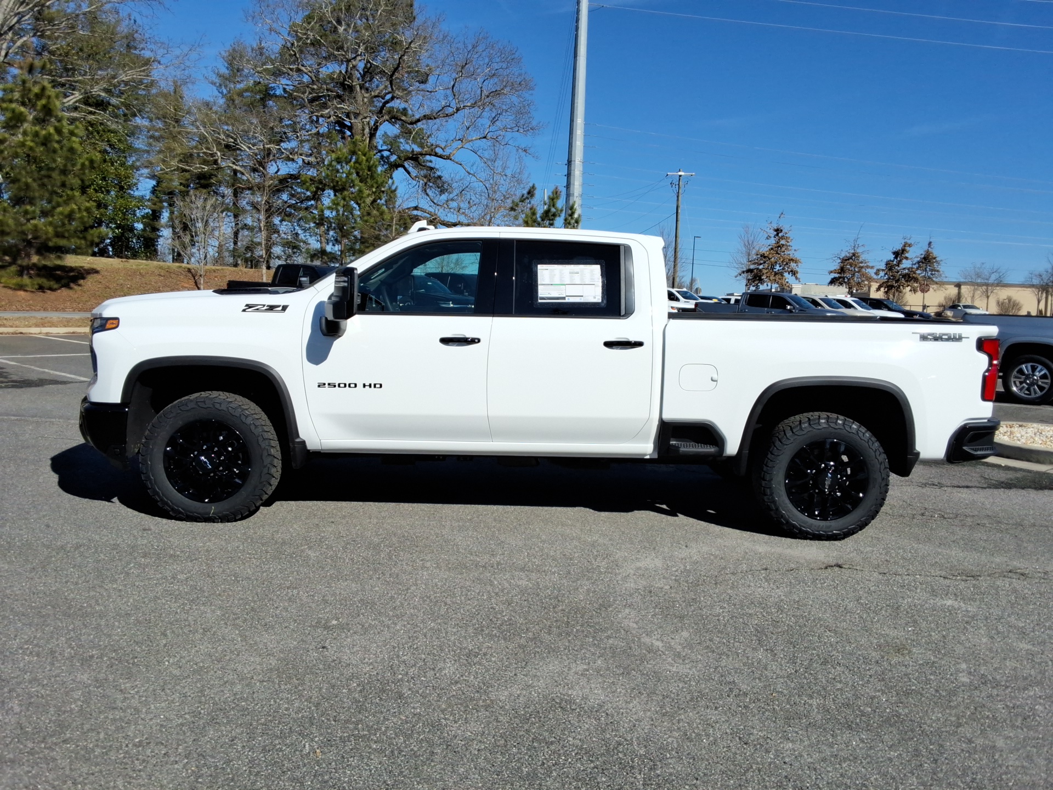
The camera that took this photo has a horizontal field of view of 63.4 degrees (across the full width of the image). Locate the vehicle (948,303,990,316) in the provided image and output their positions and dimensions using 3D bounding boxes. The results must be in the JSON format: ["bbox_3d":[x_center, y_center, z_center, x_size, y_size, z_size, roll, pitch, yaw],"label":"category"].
[{"bbox_3d":[37.099,-7.023,72.000,1.850,1.430,4.750,1,7,-5],"label":"vehicle"}]

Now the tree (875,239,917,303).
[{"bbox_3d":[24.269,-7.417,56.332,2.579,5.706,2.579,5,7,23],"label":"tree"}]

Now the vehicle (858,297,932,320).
[{"bbox_3d":[15.732,-3.371,38.302,5.750,1.900,2.030,8,9,42],"label":"vehicle"}]

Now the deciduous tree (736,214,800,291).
[{"bbox_3d":[13.084,-6.597,46.000,3.400,6.310,3.400,2,7,0],"label":"deciduous tree"}]

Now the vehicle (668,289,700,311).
[{"bbox_3d":[6.736,-4.029,40.519,6.300,2.040,2.080,8,9,40],"label":"vehicle"}]

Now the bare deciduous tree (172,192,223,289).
[{"bbox_3d":[-15.859,-7.326,41.000,2.500,5.030,2.500,2,7,0],"label":"bare deciduous tree"}]

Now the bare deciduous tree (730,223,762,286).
[{"bbox_3d":[16.383,-9.345,64.416,2.334,7.138,2.334,4,7,14],"label":"bare deciduous tree"}]

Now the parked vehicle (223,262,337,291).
[{"bbox_3d":[-5.891,-2.613,23.804,6.200,2.000,2.100,8,9,39],"label":"parked vehicle"}]

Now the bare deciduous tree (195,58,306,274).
[{"bbox_3d":[-14.942,-11.998,45.721,5.576,12.387,5.576,0,7,-18],"label":"bare deciduous tree"}]

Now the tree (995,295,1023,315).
[{"bbox_3d":[45.317,-8.276,80.130,2.218,2.241,2.218,6,8,29],"label":"tree"}]

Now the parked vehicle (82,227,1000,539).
[{"bbox_3d":[0.108,-0.215,6.457,6.350,2.040,2.150,2,7,-2],"label":"parked vehicle"}]

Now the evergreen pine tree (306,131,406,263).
[{"bbox_3d":[-9.374,-10.304,47.000,5.200,8.130,5.200,2,7,0],"label":"evergreen pine tree"}]

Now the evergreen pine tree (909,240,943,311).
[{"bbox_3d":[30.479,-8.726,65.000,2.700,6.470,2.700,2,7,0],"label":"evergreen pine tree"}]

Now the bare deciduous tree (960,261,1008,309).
[{"bbox_3d":[42.998,-9.697,80.000,4.200,5.560,4.200,2,7,0],"label":"bare deciduous tree"}]

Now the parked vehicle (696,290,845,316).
[{"bbox_3d":[9.887,-3.121,34.112,5.890,1.930,2.060,8,9,42],"label":"parked vehicle"}]

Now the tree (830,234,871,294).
[{"bbox_3d":[20.831,-7.434,55.340,2.631,5.838,2.631,4,7,21],"label":"tree"}]

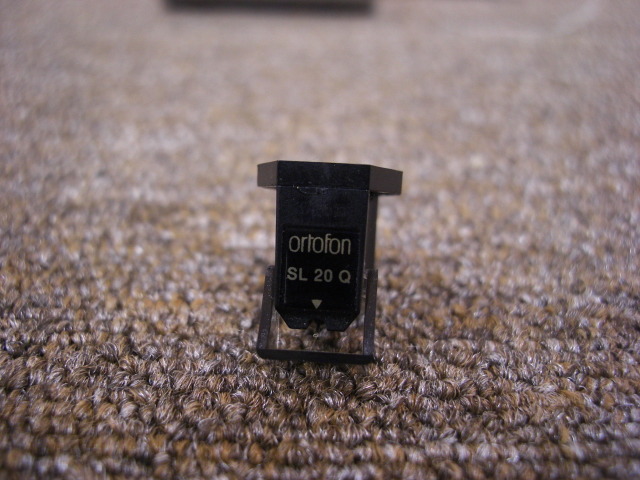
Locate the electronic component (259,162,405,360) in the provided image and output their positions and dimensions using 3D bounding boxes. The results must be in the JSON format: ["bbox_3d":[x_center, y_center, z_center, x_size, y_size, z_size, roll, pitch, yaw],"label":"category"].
[{"bbox_3d":[0.001,0.002,0.087,0.018,0.023,0.025,3,3,4],"label":"electronic component"}]

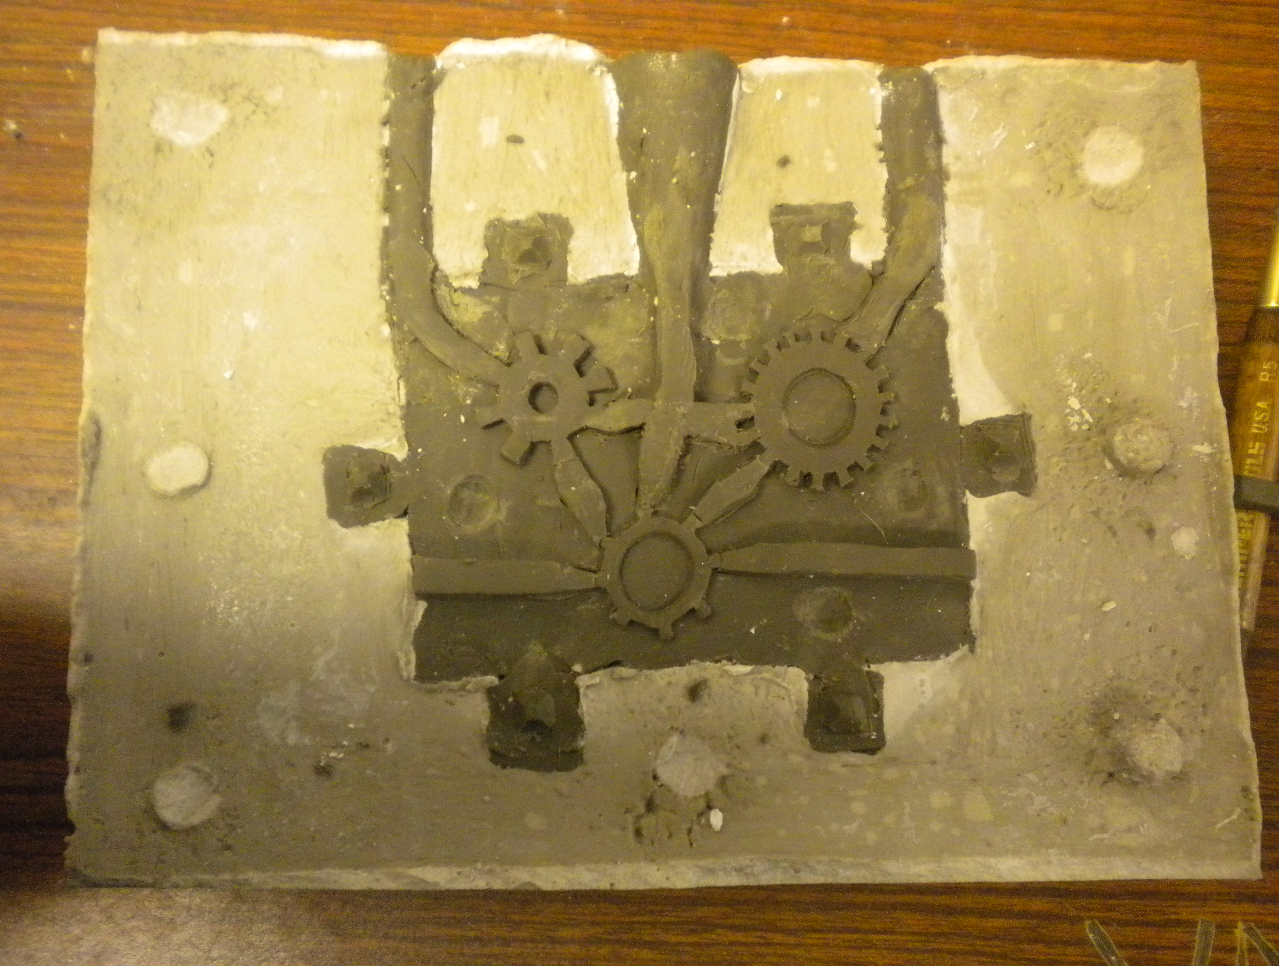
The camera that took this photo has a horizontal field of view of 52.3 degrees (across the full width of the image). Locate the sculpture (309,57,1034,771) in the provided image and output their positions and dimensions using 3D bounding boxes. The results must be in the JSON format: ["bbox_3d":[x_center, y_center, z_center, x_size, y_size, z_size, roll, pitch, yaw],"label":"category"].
[{"bbox_3d":[0.011,-0.022,0.362,0.192,0.022,0.196,-2,84,-1],"label":"sculpture"}]

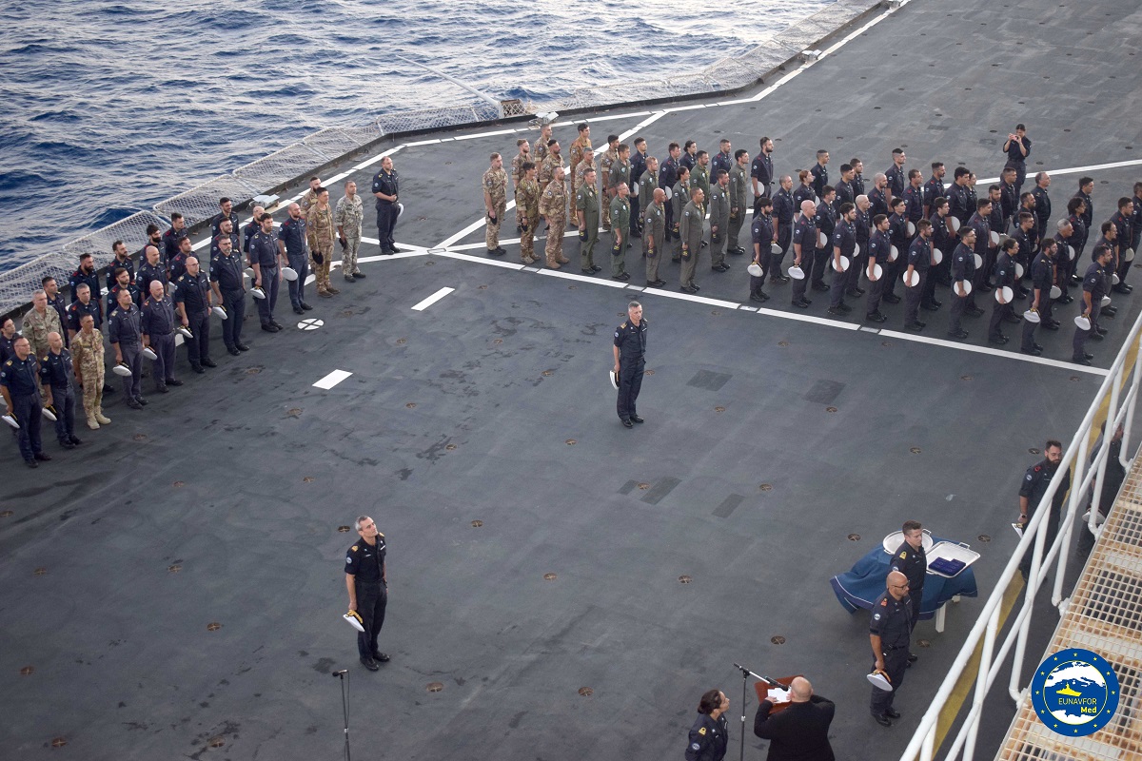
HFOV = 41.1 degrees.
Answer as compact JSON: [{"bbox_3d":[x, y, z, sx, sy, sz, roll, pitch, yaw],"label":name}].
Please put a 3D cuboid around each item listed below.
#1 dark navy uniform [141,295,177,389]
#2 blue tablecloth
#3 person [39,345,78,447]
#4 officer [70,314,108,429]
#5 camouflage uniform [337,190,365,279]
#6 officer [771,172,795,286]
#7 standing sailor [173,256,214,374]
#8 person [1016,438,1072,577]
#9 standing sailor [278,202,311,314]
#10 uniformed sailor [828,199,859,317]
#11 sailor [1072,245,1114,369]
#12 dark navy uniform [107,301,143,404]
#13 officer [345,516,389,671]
[{"bbox_3d":[-5.933,-0.696,22.069,0.360,1.685,0.560,13,29,25],"label":"dark navy uniform"},{"bbox_3d":[3.695,2.173,16.728,1.350,0.500,1.000,13,29,26],"label":"blue tablecloth"},{"bbox_3d":[-6.918,0.183,20.556,0.330,1.408,0.510,16,31,30],"label":"person"},{"bbox_3d":[-6.642,-0.177,21.009,0.360,1.681,0.520,13,29,25],"label":"officer"},{"bbox_3d":[-3.738,-2.463,25.761,0.330,1.507,0.510,17,31,31],"label":"camouflage uniform"},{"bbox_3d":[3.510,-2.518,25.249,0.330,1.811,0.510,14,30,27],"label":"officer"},{"bbox_3d":[-5.656,-1.016,22.884,0.370,1.790,0.540,20,33,36],"label":"standing sailor"},{"bbox_3d":[5.355,1.505,17.267,0.540,1.820,0.360,-12,28,-23],"label":"person"},{"bbox_3d":[-4.386,-1.953,24.218,0.330,1.805,0.510,16,31,30],"label":"standing sailor"},{"bbox_3d":[4.310,-1.941,24.075,0.320,1.812,0.490,11,29,22],"label":"uniformed sailor"},{"bbox_3d":[7.679,-1.125,22.412,0.330,1.798,0.510,14,30,27],"label":"sailor"},{"bbox_3d":[-6.229,-0.355,21.410,0.310,1.466,0.490,14,30,27],"label":"dark navy uniform"},{"bbox_3d":[-2.126,2.191,15.858,0.380,1.771,0.530,13,29,25],"label":"officer"}]

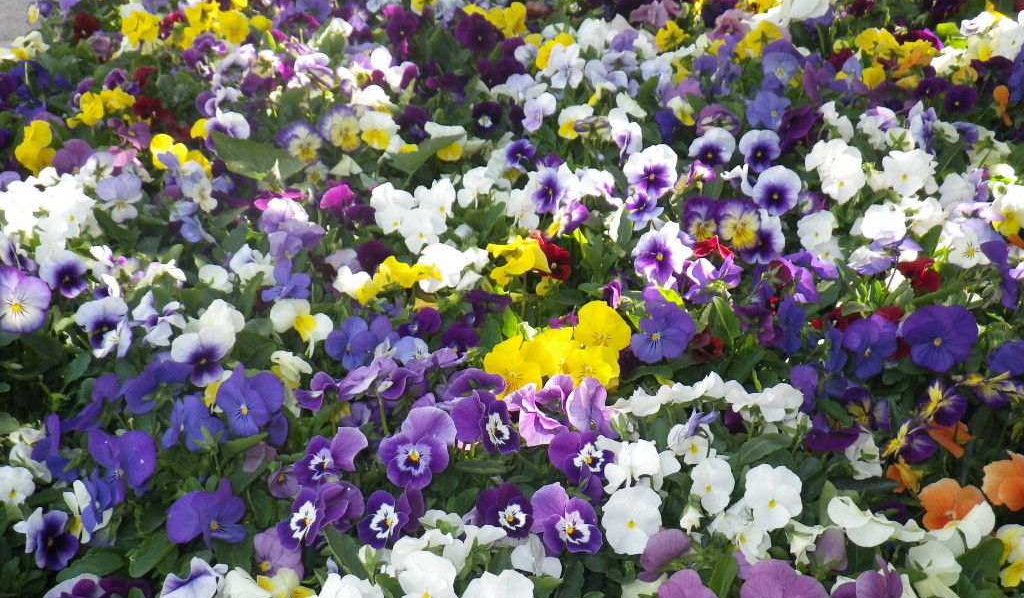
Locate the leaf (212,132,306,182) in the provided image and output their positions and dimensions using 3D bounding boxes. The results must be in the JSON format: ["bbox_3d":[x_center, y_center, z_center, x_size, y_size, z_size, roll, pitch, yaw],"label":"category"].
[{"bbox_3d":[-0.301,-0.170,1.200,0.112,0.022,0.075,11,50,11],"label":"leaf"}]

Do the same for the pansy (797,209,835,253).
[{"bbox_3d":[0.310,-0.069,1.029,0.038,0.044,0.020,1,4,17],"label":"pansy"}]

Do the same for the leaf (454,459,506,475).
[{"bbox_3d":[-0.028,0.149,0.894,0.050,0.012,0.023,3,37,8],"label":"leaf"}]

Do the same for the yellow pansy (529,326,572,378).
[{"bbox_3d":[0.039,0.053,0.976,0.052,0.052,0.020,-9,7,-7],"label":"yellow pansy"}]

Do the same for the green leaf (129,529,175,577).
[{"bbox_3d":[-0.298,0.211,0.834,0.028,0.012,0.058,16,41,24],"label":"green leaf"}]

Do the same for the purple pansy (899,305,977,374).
[{"bbox_3d":[0.343,0.033,0.809,0.064,0.054,0.022,5,-5,15],"label":"purple pansy"}]

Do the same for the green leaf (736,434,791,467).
[{"bbox_3d":[0.203,0.122,0.811,0.053,0.012,0.028,-30,51,-8],"label":"green leaf"}]

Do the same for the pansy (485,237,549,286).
[{"bbox_3d":[0.006,-0.035,0.916,0.032,0.040,0.050,-12,34,-44],"label":"pansy"}]

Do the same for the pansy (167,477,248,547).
[{"bbox_3d":[-0.203,0.142,0.669,0.050,0.046,0.026,-19,0,-19],"label":"pansy"}]

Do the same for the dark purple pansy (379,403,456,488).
[{"bbox_3d":[-0.068,0.106,0.719,0.052,0.022,0.058,12,79,2],"label":"dark purple pansy"}]

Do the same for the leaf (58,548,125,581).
[{"bbox_3d":[-0.344,0.217,0.824,0.054,0.012,0.028,-16,38,-16],"label":"leaf"}]

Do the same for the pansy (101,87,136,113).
[{"bbox_3d":[-0.469,-0.236,1.198,0.039,0.032,0.026,-2,21,-2],"label":"pansy"}]

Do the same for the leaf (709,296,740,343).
[{"bbox_3d":[0.200,0.019,0.945,0.027,0.014,0.047,-11,74,20],"label":"leaf"}]

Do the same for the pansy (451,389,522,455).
[{"bbox_3d":[-0.022,0.111,0.906,0.065,0.059,0.025,-28,18,-29],"label":"pansy"}]

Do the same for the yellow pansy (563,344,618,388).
[{"bbox_3d":[0.071,0.061,0.895,0.047,0.046,0.022,-1,-8,4],"label":"yellow pansy"}]

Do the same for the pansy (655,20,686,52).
[{"bbox_3d":[0.226,-0.375,1.432,0.044,0.044,0.022,-1,21,3],"label":"pansy"}]

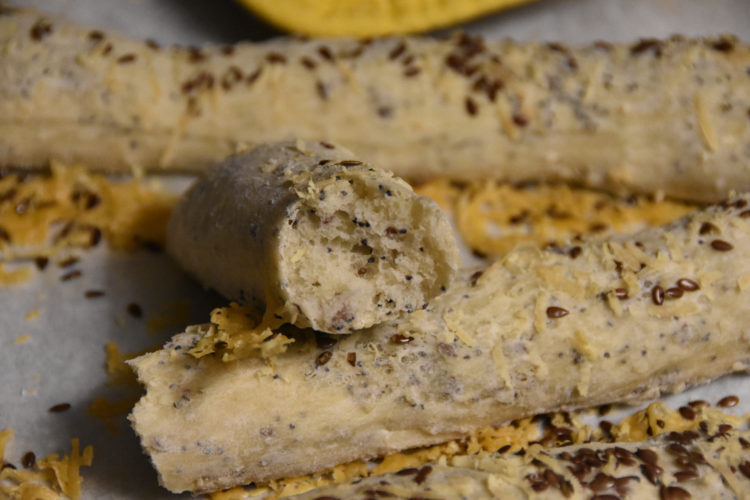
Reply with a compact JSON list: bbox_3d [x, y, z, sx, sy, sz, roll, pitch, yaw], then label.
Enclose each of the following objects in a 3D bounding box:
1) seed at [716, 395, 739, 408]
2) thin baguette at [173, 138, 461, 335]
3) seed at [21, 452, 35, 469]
[{"bbox_3d":[0.071,0.030,0.815,0.005,0.001,0.003,-22,42,-28],"label":"seed"},{"bbox_3d":[-0.014,-0.003,0.810,0.035,0.033,0.065,-17,12,-22],"label":"thin baguette"},{"bbox_3d":[-0.068,0.041,0.800,0.002,0.001,0.005,6,36,8],"label":"seed"}]

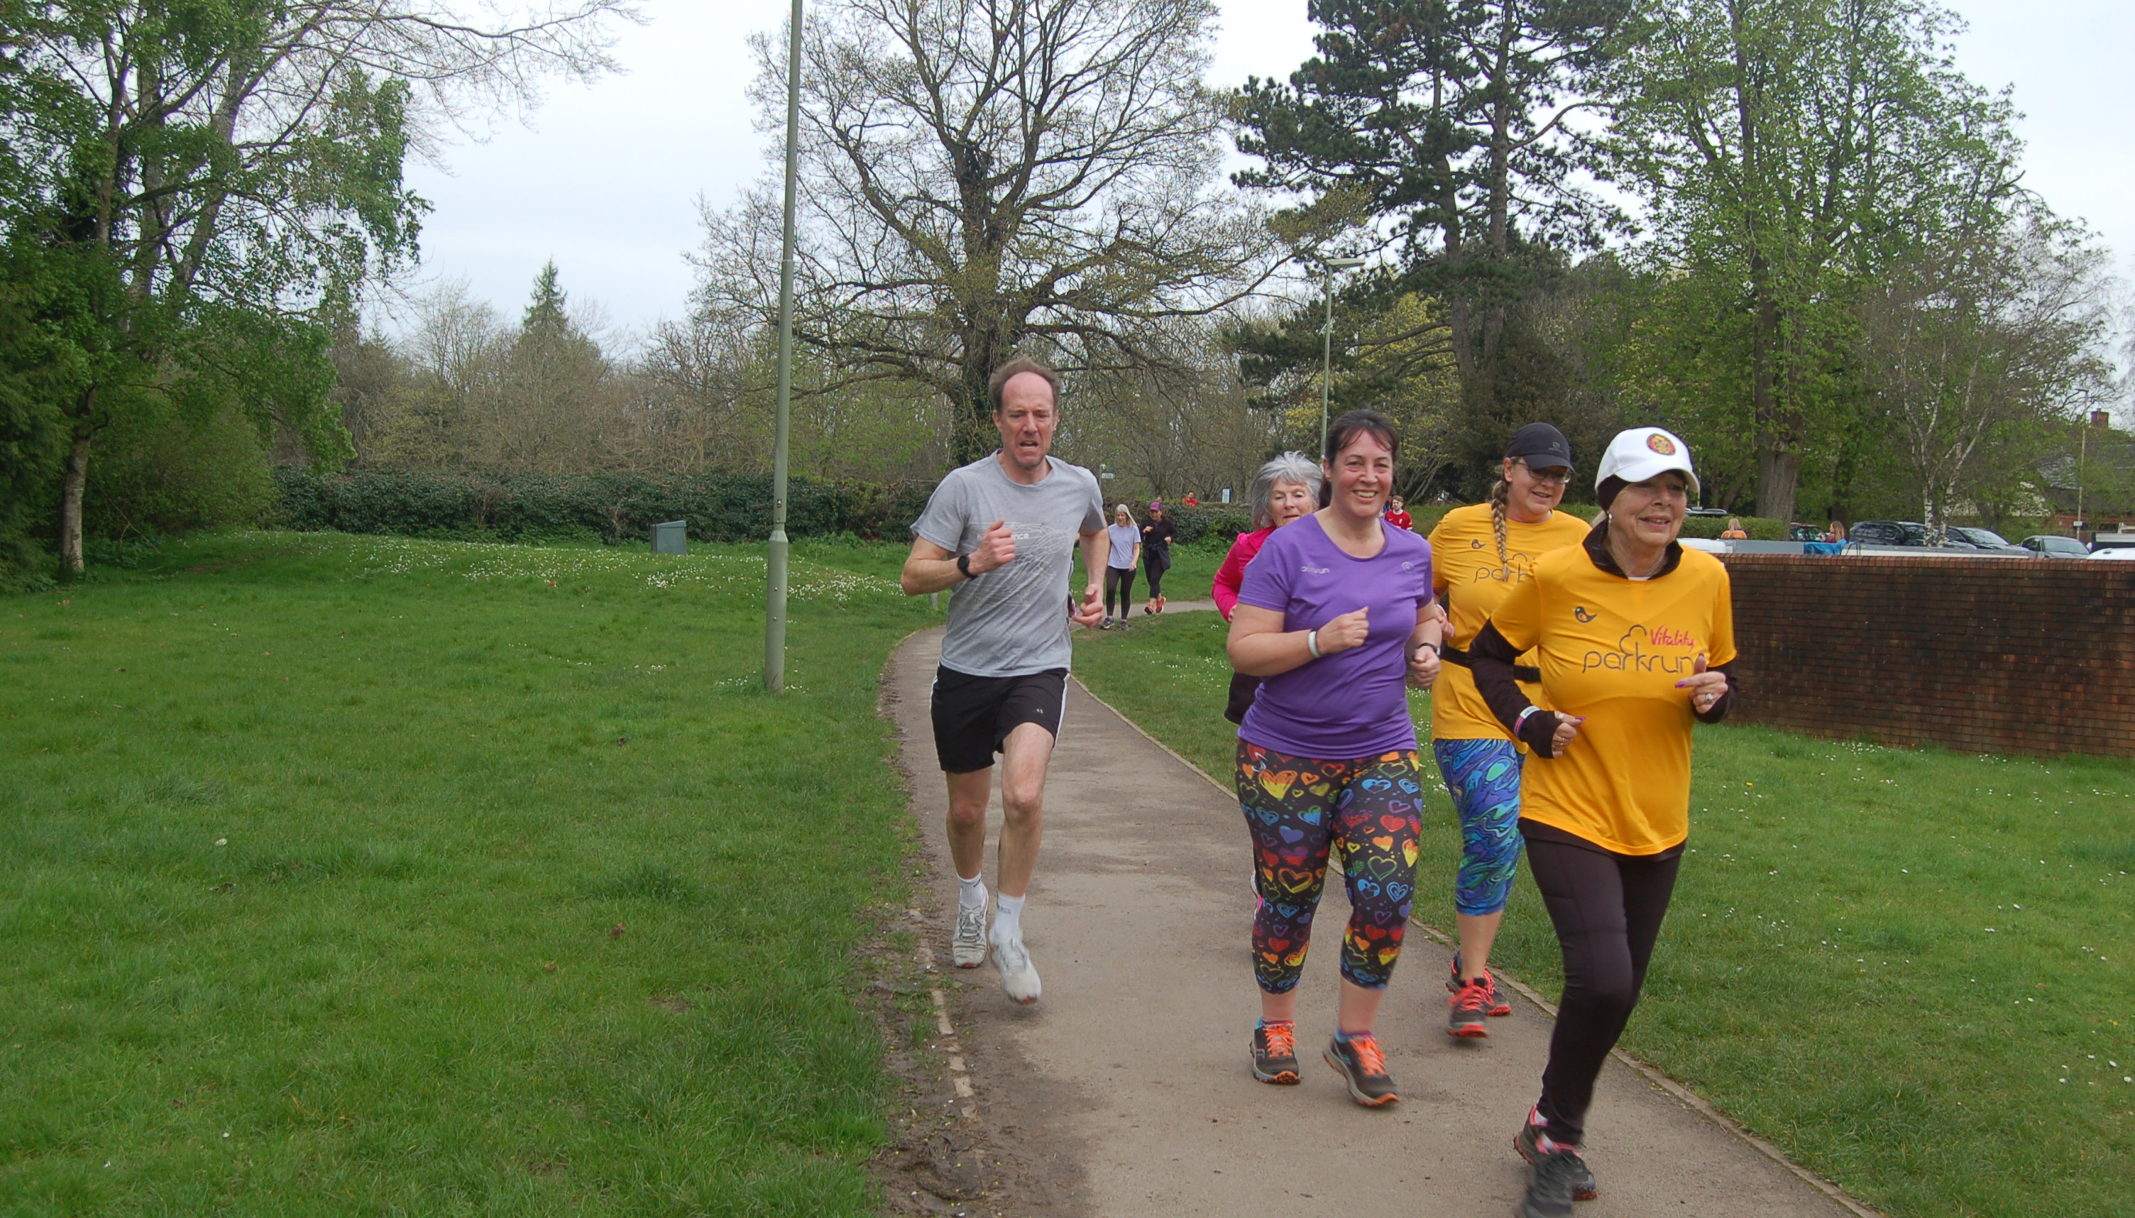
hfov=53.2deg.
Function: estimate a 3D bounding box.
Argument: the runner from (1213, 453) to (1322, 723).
[{"bbox_3d":[0.714,0.286,7.000,0.500,1.600,0.550,2,1,-8],"label":"runner"}]

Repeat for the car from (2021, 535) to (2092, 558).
[{"bbox_3d":[29.752,-1.447,64.000,1.780,1.460,4.200,2,1,-5],"label":"car"}]

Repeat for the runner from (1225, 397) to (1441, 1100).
[{"bbox_3d":[0.646,0.344,5.180,0.530,1.650,0.550,2,1,-6],"label":"runner"}]

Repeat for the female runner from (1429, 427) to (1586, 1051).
[{"bbox_3d":[1.222,0.322,5.800,0.520,1.650,0.560,2,1,-9],"label":"female runner"}]

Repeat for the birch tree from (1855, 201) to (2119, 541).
[{"bbox_3d":[21.093,-4.818,49.000,5.500,8.500,5.200,2,1,0],"label":"birch tree"}]

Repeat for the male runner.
[{"bbox_3d":[-0.178,0.187,5.920,0.550,1.770,0.650,2,1,-6],"label":"male runner"}]

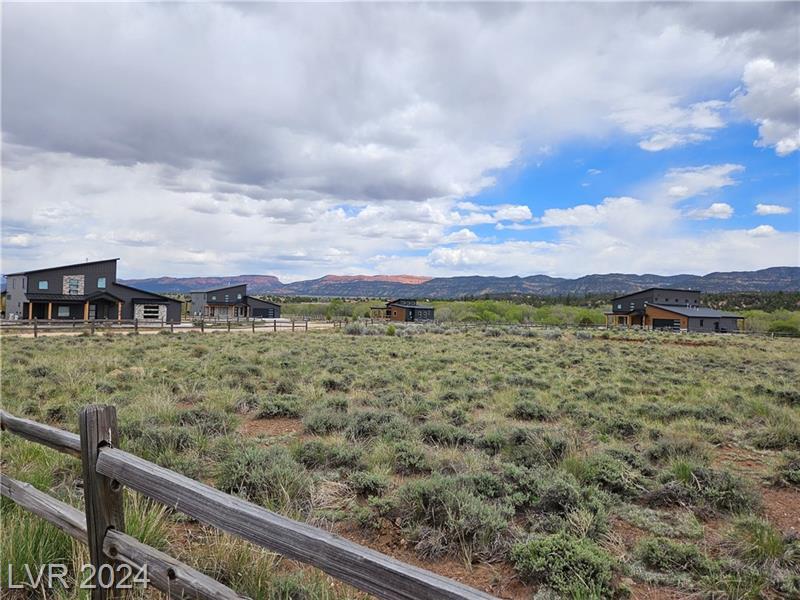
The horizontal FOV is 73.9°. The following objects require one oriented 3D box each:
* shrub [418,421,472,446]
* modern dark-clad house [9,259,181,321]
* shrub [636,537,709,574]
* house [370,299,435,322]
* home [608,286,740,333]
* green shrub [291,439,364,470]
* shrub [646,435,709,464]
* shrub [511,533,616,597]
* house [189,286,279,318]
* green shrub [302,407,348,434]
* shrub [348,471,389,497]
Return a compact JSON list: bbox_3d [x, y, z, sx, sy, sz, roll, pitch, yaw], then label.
[{"bbox_3d":[0.586,1.677,6.792,0.690,0.273,0.586,1,-2,5],"label":"shrub"},{"bbox_3d":[-40.103,-1.087,69.905,14.000,7.800,17.600,0,-2,44],"label":"modern dark-clad house"},{"bbox_3d":[1.807,1.659,3.521,0.477,0.181,0.405,1,-2,27],"label":"shrub"},{"bbox_3d":[1.229,3.214,171.669,14.500,7.200,13.000,0,-2,44],"label":"house"},{"bbox_3d":[50.630,1.918,99.332,16.800,7.600,16.400,2,-2,-30],"label":"home"},{"bbox_3d":[-0.769,1.615,5.684,0.748,0.266,0.636,2,-2,-7],"label":"green shrub"},{"bbox_3d":[3.246,1.719,6.214,0.724,0.290,0.616,1,-2,28],"label":"shrub"},{"bbox_3d":[1.016,1.582,3.290,0.655,0.282,0.557,1,-2,18],"label":"shrub"},{"bbox_3d":[-40.372,0.360,129.311,17.200,7.700,13.500,3,-2,-40],"label":"house"},{"bbox_3d":[-1.011,1.622,7.259,0.628,0.332,0.534,2,-2,-8],"label":"green shrub"},{"bbox_3d":[-0.281,1.639,4.807,0.362,0.191,0.307,2,-2,-3],"label":"shrub"}]

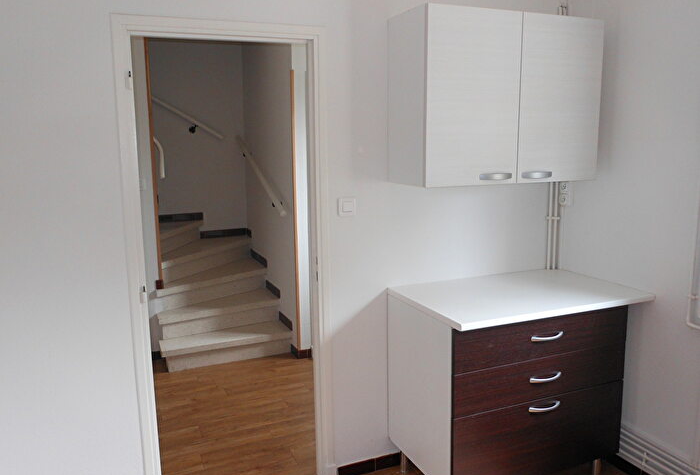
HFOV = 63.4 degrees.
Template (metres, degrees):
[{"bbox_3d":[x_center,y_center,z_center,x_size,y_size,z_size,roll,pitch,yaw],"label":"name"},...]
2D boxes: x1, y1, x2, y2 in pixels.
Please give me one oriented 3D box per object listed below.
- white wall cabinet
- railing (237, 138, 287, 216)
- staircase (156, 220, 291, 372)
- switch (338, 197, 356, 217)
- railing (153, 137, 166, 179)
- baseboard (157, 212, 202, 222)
[{"bbox_3d":[0.654,-0.609,2.571,0.893,0.711,0.355,-4,9,-21],"label":"white wall cabinet"},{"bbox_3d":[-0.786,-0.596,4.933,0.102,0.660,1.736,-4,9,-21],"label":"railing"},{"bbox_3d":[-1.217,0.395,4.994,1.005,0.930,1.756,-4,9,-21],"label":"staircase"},{"bbox_3d":[-0.009,-0.136,2.563,0.081,0.081,0.012,-4,9,-21],"label":"switch"},{"bbox_3d":[-1.551,-0.640,4.519,0.122,0.345,0.122,-4,9,-21],"label":"railing"},{"bbox_3d":[-1.700,-0.198,5.672,0.452,0.076,0.015,-4,9,-21],"label":"baseboard"}]

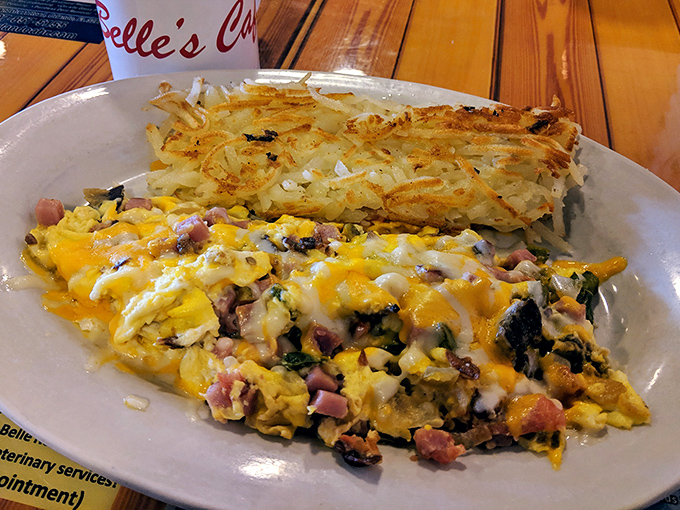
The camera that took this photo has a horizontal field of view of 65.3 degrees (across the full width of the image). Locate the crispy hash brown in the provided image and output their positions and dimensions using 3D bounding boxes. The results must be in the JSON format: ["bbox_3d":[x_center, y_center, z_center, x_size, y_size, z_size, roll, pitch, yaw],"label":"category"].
[{"bbox_3d":[0.011,-0.050,0.244,0.178,0.034,0.060,4,49,0],"label":"crispy hash brown"}]

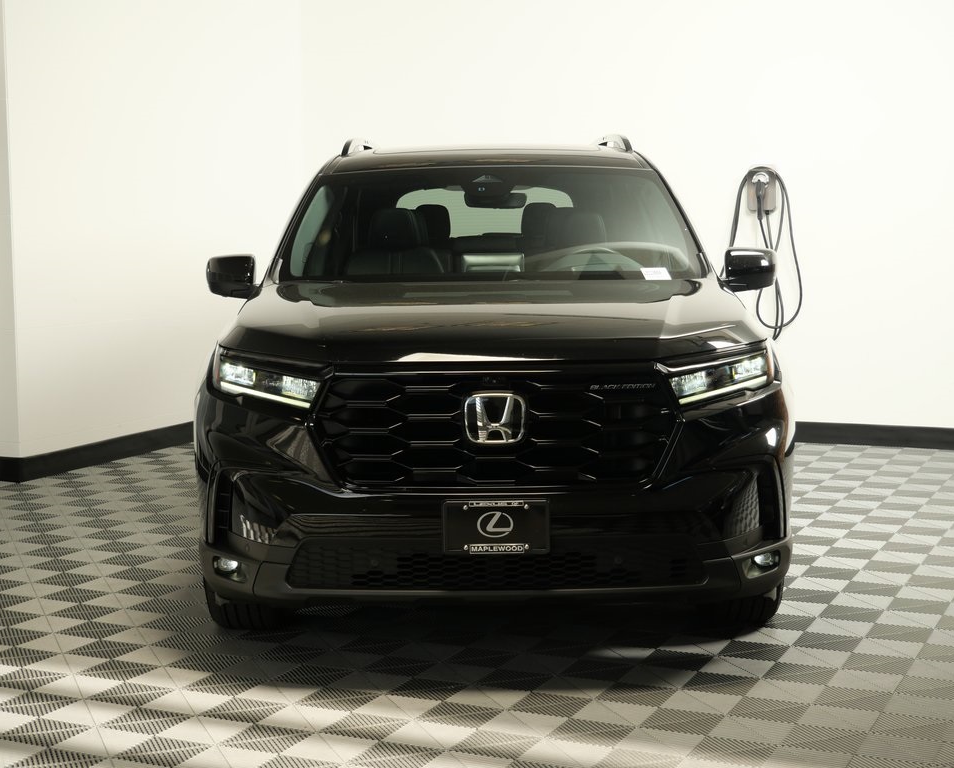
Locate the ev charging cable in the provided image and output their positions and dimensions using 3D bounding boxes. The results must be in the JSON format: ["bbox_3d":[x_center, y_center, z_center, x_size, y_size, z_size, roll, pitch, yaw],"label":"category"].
[{"bbox_3d":[1.823,-0.825,8.600,0.450,1.100,0.190,2,7,23],"label":"ev charging cable"}]

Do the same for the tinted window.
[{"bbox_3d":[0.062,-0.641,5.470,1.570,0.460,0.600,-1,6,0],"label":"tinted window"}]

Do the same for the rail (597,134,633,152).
[{"bbox_3d":[0.628,-1.136,6.650,0.085,0.100,1.750,-1,6,0],"label":"rail"}]

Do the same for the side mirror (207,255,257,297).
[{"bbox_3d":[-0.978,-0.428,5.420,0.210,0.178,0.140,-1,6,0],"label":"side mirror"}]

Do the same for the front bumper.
[{"bbox_3d":[0.056,0.303,4.320,1.970,0.690,0.580,-1,6,0],"label":"front bumper"}]

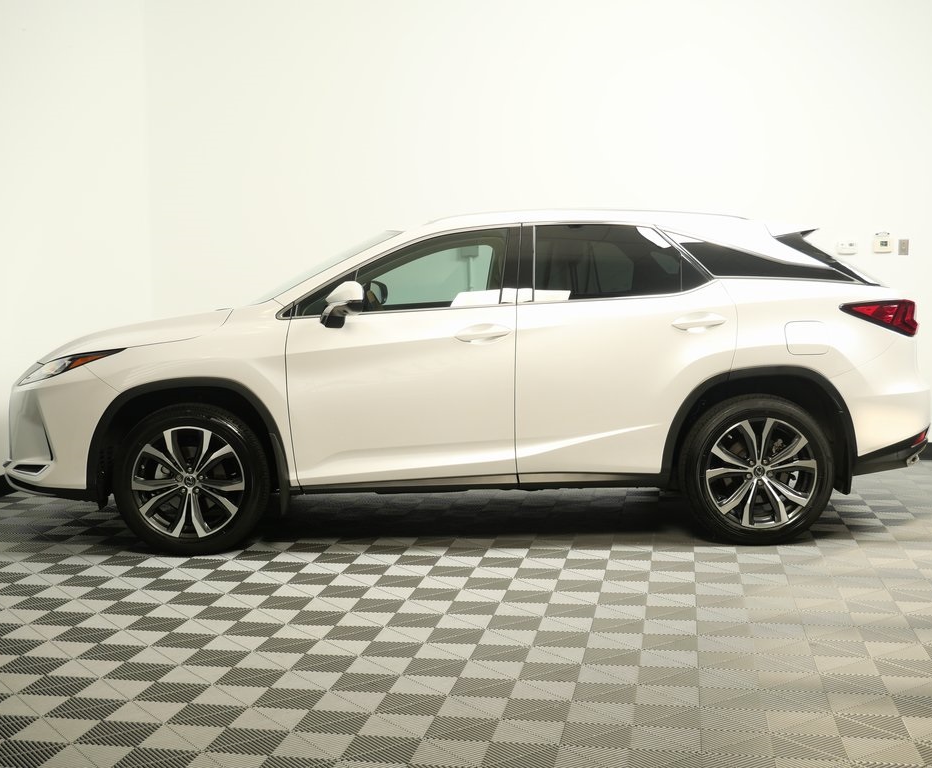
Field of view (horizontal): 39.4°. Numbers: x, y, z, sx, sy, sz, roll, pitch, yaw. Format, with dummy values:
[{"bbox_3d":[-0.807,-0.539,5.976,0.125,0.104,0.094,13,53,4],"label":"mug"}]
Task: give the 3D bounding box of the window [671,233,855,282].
[{"bbox_3d":[1.486,-0.637,6.484,0.920,0.270,0.160,-1,5,-1],"label":"window"}]

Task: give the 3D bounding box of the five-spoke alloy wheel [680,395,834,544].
[{"bbox_3d":[1.443,0.420,6.480,0.754,0.747,0.244,-1,5,-1],"label":"five-spoke alloy wheel"}]

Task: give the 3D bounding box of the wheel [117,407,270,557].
[{"bbox_3d":[-1.347,0.465,6.420,0.754,0.747,0.244,-1,5,-1],"label":"wheel"}]

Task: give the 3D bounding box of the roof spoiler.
[{"bbox_3d":[1.667,-0.848,7.192,0.320,0.095,1.160,-1,5,-1],"label":"roof spoiler"}]

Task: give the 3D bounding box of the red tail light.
[{"bbox_3d":[2.061,-0.330,6.575,0.455,0.185,0.400,-1,5,-1],"label":"red tail light"}]

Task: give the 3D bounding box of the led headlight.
[{"bbox_3d":[-1.972,-0.086,6.506,0.610,0.205,0.380,-1,5,-1],"label":"led headlight"}]

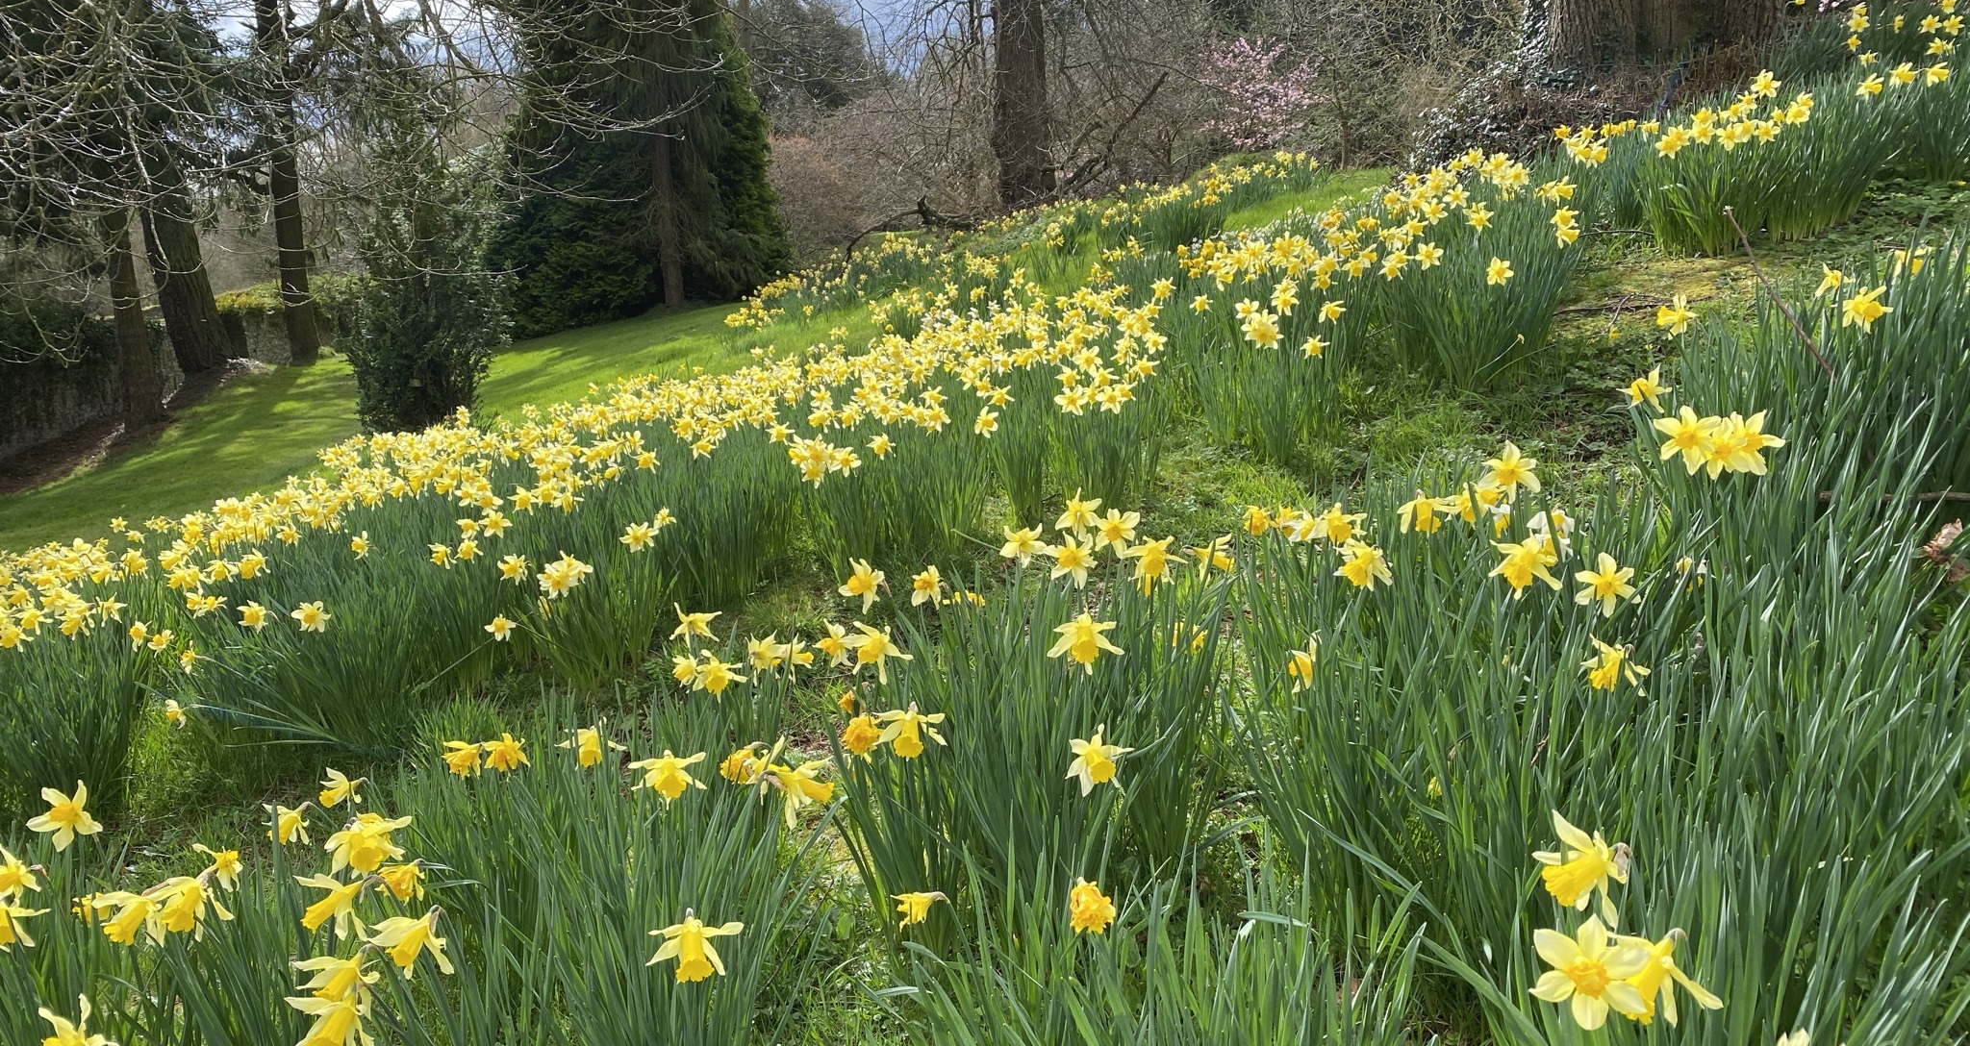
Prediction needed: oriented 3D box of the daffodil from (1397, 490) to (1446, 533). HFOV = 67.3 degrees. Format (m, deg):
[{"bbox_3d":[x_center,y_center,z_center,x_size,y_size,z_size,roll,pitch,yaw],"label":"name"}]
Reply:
[{"bbox_3d":[0.656,-0.017,2.200,0.086,0.083,0.060,-1,52,3],"label":"daffodil"}]

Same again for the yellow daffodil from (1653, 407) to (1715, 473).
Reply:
[{"bbox_3d":[0.955,-0.113,2.020,0.092,0.089,0.055,7,11,33],"label":"yellow daffodil"}]

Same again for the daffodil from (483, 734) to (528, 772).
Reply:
[{"bbox_3d":[-0.632,0.304,1.950,0.066,0.064,0.050,-3,29,-10],"label":"daffodil"}]

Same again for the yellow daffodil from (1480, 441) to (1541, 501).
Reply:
[{"bbox_3d":[0.758,-0.073,2.140,0.090,0.087,0.055,4,20,25],"label":"yellow daffodil"}]

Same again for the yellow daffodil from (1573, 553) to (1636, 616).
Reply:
[{"bbox_3d":[0.741,0.074,1.770,0.078,0.077,0.050,-3,6,2],"label":"yellow daffodil"}]

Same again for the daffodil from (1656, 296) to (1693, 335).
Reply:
[{"bbox_3d":[1.280,-0.386,2.750,0.062,0.078,0.075,-3,7,-18],"label":"daffodil"}]

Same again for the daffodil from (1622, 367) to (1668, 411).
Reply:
[{"bbox_3d":[1.113,-0.229,2.500,0.055,0.080,0.082,9,5,-32],"label":"daffodil"}]

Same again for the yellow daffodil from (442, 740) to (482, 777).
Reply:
[{"bbox_3d":[-0.782,0.347,2.220,0.072,0.070,0.060,1,39,24],"label":"yellow daffodil"}]

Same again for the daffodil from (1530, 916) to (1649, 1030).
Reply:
[{"bbox_3d":[0.461,0.344,1.130,0.089,0.086,0.055,4,-9,23],"label":"daffodil"}]

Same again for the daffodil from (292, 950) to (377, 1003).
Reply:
[{"bbox_3d":[-0.624,0.438,1.420,0.078,0.068,0.065,3,29,44],"label":"daffodil"}]

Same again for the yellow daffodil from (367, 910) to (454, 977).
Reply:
[{"bbox_3d":[-0.553,0.400,1.430,0.085,0.080,0.065,0,40,16],"label":"yellow daffodil"}]

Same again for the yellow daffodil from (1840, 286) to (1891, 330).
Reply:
[{"bbox_3d":[1.496,-0.368,2.520,0.085,0.083,0.060,-3,23,0],"label":"yellow daffodil"}]

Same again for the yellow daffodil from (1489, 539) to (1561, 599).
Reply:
[{"bbox_3d":[0.669,0.060,1.840,0.091,0.088,0.060,9,40,40],"label":"yellow daffodil"}]

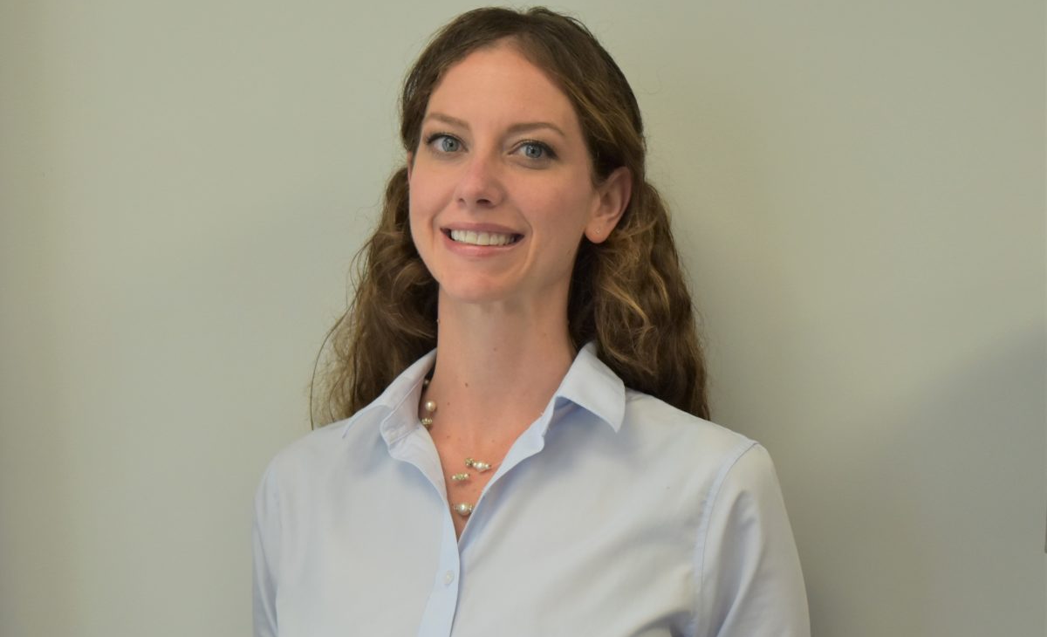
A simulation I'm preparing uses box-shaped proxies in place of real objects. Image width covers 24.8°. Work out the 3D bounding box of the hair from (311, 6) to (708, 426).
[{"bbox_3d":[-0.011,-0.075,1.790,0.285,0.325,0.230,0,0,20],"label":"hair"}]

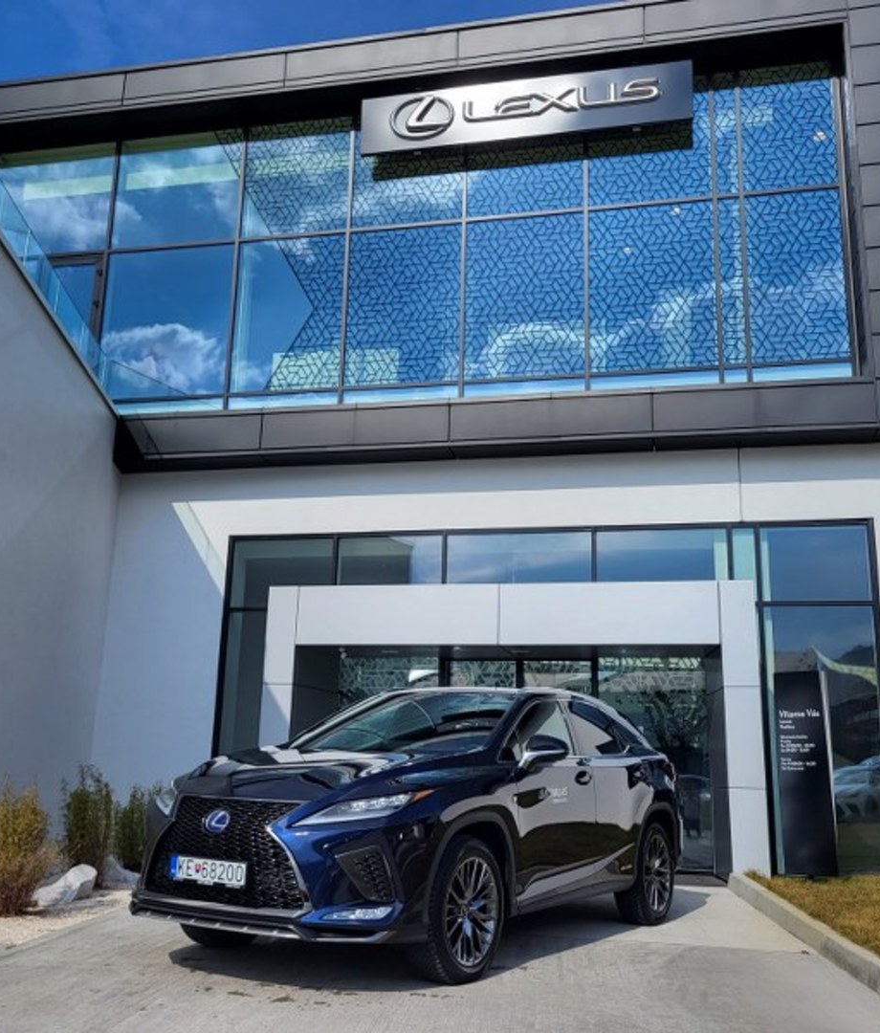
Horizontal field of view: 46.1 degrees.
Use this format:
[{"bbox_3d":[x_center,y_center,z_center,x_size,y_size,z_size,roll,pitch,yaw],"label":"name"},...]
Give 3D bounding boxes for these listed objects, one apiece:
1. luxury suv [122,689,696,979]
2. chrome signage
[{"bbox_3d":[0.142,1.974,7.110,1.920,1.690,4.890,-7,-16,31],"label":"luxury suv"},{"bbox_3d":[1.093,-5.351,13.728,4.393,0.849,0.180,-2,-14,12],"label":"chrome signage"}]

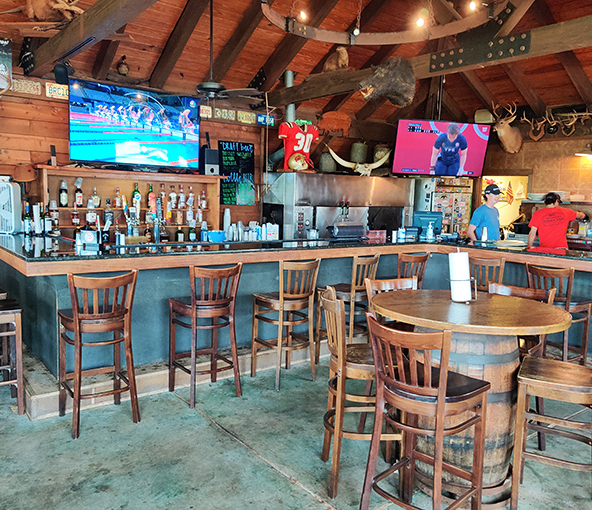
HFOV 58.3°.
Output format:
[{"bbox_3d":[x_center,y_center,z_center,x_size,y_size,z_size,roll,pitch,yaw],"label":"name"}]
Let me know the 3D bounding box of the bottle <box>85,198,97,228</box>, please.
[{"bbox_3d":[-2.421,-0.499,6.286,0.098,0.300,0.092,-3,8,-38],"label":"bottle"}]

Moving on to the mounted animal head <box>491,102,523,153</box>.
[{"bbox_3d":[3.184,-1.914,8.024,0.460,0.760,0.360,-2,8,-35],"label":"mounted animal head"}]

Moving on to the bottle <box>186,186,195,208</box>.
[{"bbox_3d":[-1.429,-0.781,7.226,0.085,0.294,0.085,-3,7,-38],"label":"bottle"}]

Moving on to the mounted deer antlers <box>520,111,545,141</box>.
[{"bbox_3d":[3.716,-1.995,8.300,0.340,0.440,0.220,7,8,43],"label":"mounted deer antlers"}]

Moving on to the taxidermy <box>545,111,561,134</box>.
[{"bbox_3d":[3.966,-2.049,8.200,0.210,0.360,0.180,7,8,43],"label":"taxidermy"}]

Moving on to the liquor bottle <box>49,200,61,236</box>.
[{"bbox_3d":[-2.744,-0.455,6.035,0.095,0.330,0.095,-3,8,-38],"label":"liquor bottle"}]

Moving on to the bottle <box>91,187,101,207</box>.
[{"bbox_3d":[-2.426,-0.701,6.441,0.100,0.248,0.080,-3,7,-38],"label":"bottle"}]

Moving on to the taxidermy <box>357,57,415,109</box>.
[{"bbox_3d":[0.959,-1.827,5.617,0.480,0.500,0.370,-1,7,-28],"label":"taxidermy"}]

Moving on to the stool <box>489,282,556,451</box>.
[{"bbox_3d":[1.363,0.742,3.391,0.440,1.082,0.465,5,7,33],"label":"stool"}]

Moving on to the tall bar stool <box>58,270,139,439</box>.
[{"bbox_3d":[-1.384,0.630,3.688,0.460,1.080,0.465,-3,8,-38],"label":"tall bar stool"}]

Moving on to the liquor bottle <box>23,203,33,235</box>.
[{"bbox_3d":[-2.833,-0.384,5.609,0.082,0.340,0.082,-3,7,-38],"label":"liquor bottle"}]

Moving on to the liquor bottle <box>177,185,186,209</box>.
[{"bbox_3d":[-1.504,-0.770,6.981,0.085,0.305,0.085,-3,8,-38],"label":"liquor bottle"}]

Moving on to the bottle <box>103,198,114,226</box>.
[{"bbox_3d":[-2.322,-0.526,6.546,0.092,0.336,0.092,-3,7,-38],"label":"bottle"}]

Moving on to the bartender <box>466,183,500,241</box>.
[{"bbox_3d":[2.427,0.026,6.911,0.360,1.840,0.500,5,7,28],"label":"bartender"}]

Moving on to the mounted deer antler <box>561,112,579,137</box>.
[{"bbox_3d":[3.835,-1.833,7.451,0.180,0.320,0.240,-3,8,-38],"label":"mounted deer antler"}]

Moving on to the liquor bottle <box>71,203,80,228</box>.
[{"bbox_3d":[-2.567,-0.481,6.173,0.095,0.270,0.090,-3,8,-38],"label":"liquor bottle"}]

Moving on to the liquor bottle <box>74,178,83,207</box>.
[{"bbox_3d":[-2.593,-0.738,6.304,0.085,0.346,0.085,-3,7,-38],"label":"liquor bottle"}]

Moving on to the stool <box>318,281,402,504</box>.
[{"bbox_3d":[0.385,0.754,2.999,0.465,1.082,0.440,1,6,-1],"label":"stool"}]

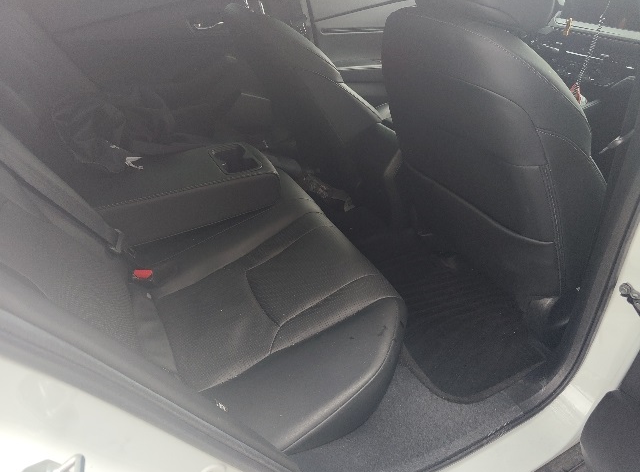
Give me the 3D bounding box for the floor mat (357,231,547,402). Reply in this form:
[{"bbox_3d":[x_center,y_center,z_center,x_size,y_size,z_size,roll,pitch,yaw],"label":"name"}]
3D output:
[{"bbox_3d":[0.348,0.212,1.283,0.400,0.050,0.550,-15,39,-23],"label":"floor mat"}]

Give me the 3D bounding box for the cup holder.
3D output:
[{"bbox_3d":[-0.206,-0.165,1.049,0.092,0.060,0.145,-15,39,-23],"label":"cup holder"}]

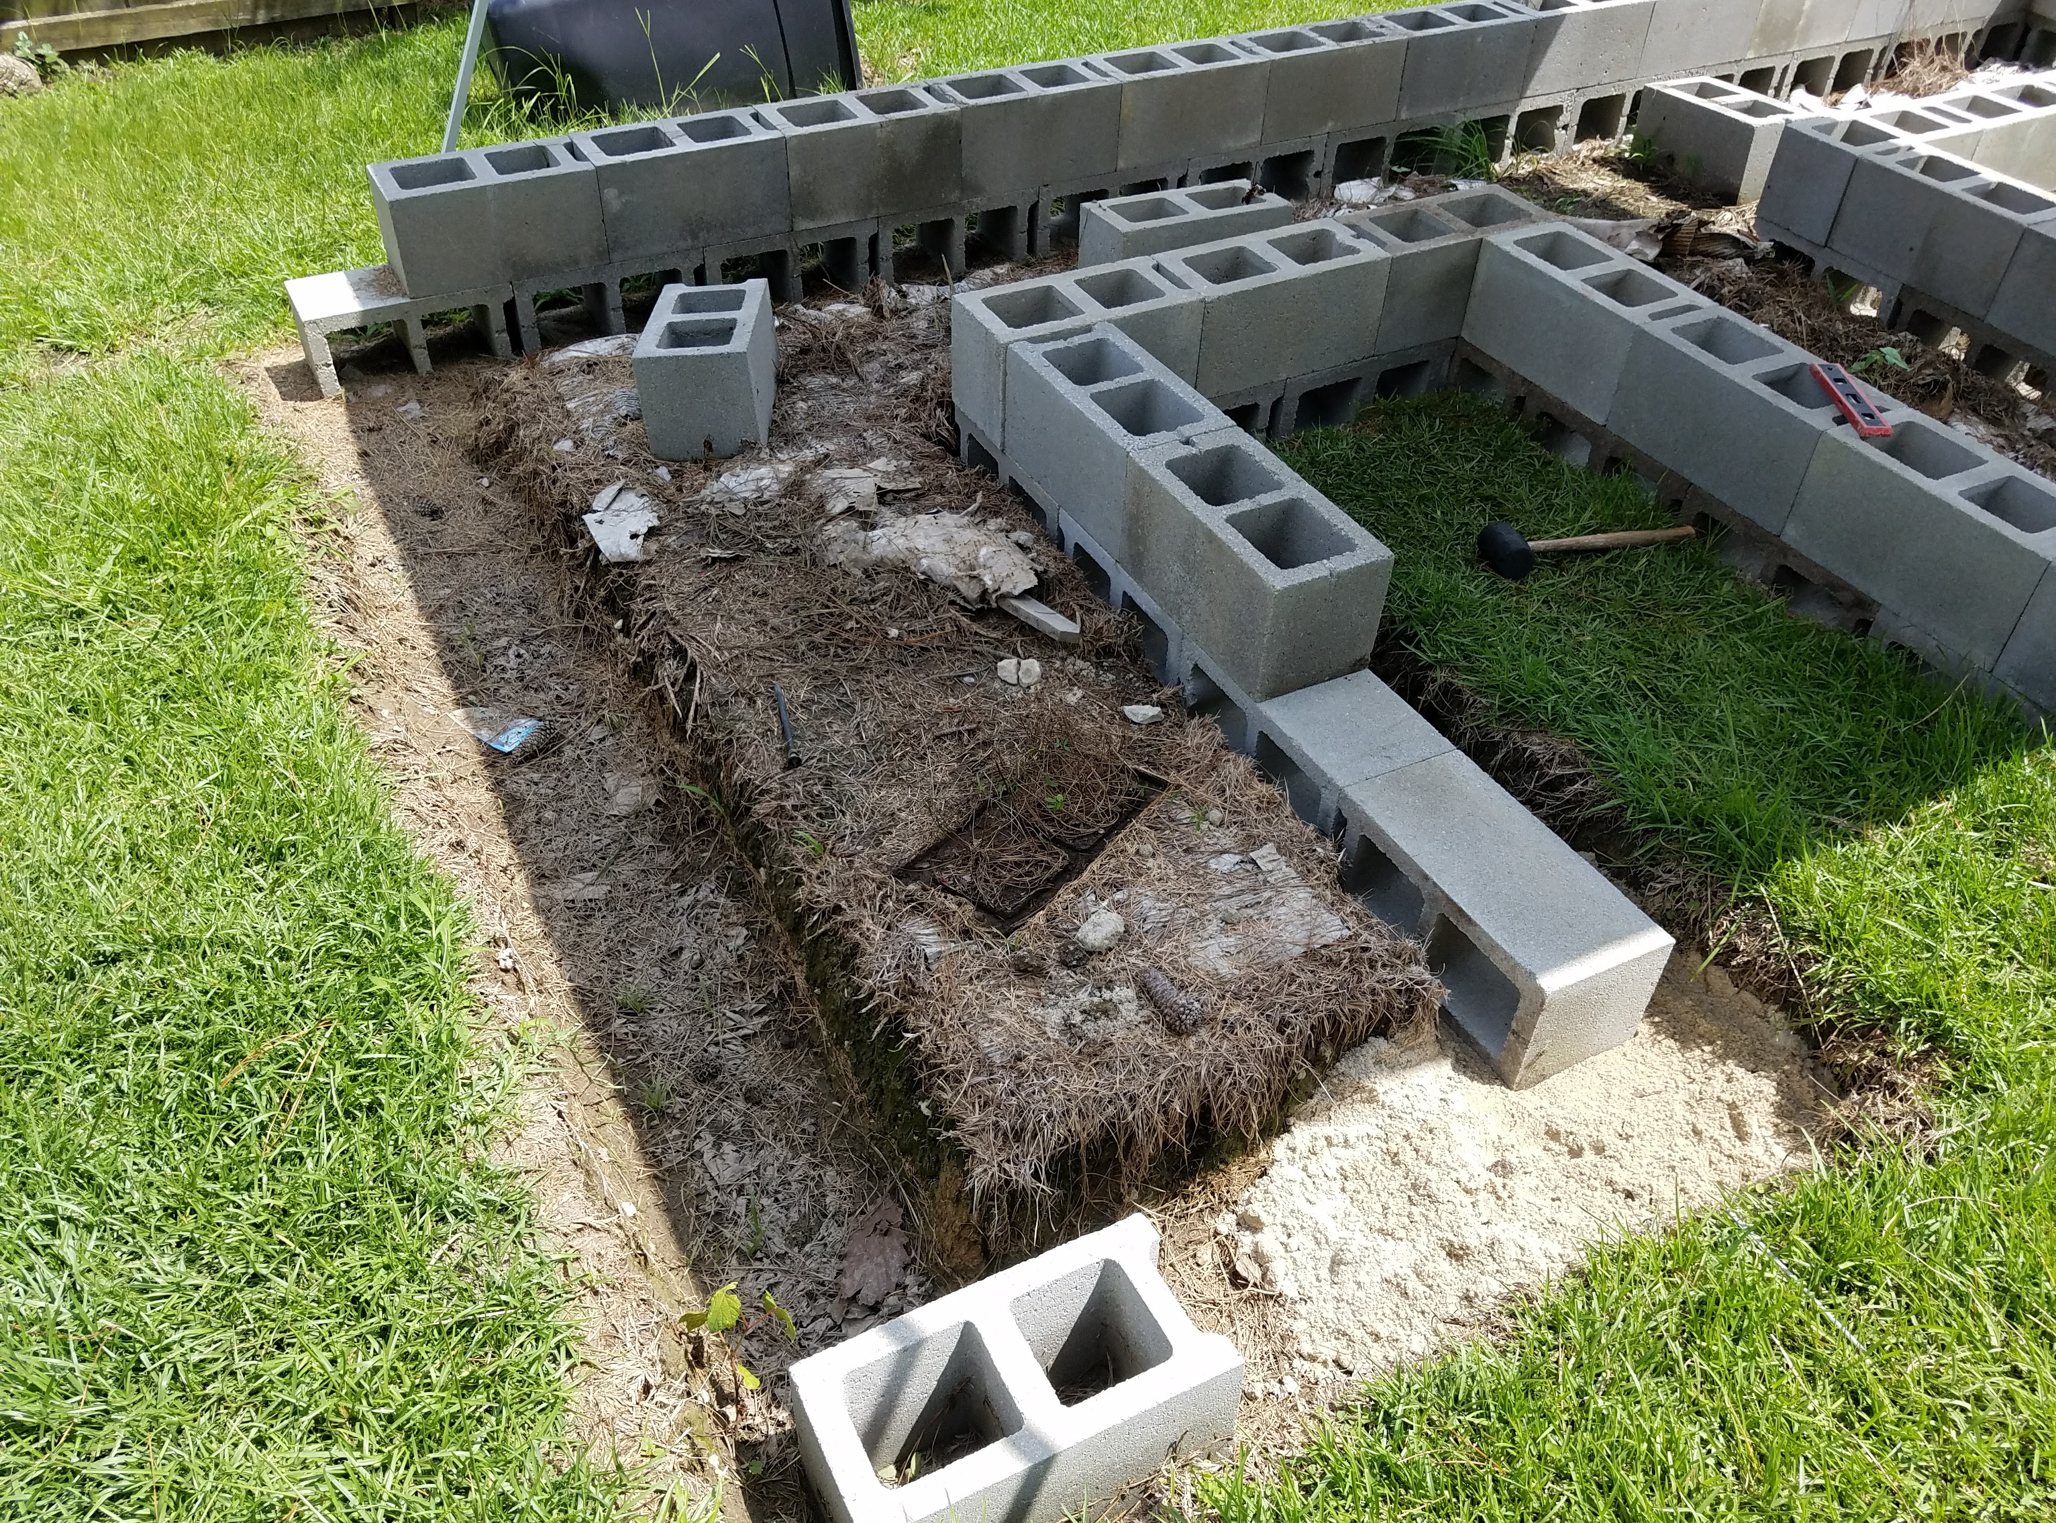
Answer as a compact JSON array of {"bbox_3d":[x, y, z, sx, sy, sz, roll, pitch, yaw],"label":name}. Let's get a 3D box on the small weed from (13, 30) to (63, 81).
[{"bbox_3d":[-2.790,-1.990,4.354,0.125,0.120,0.120,-21,46,-24],"label":"small weed"}]

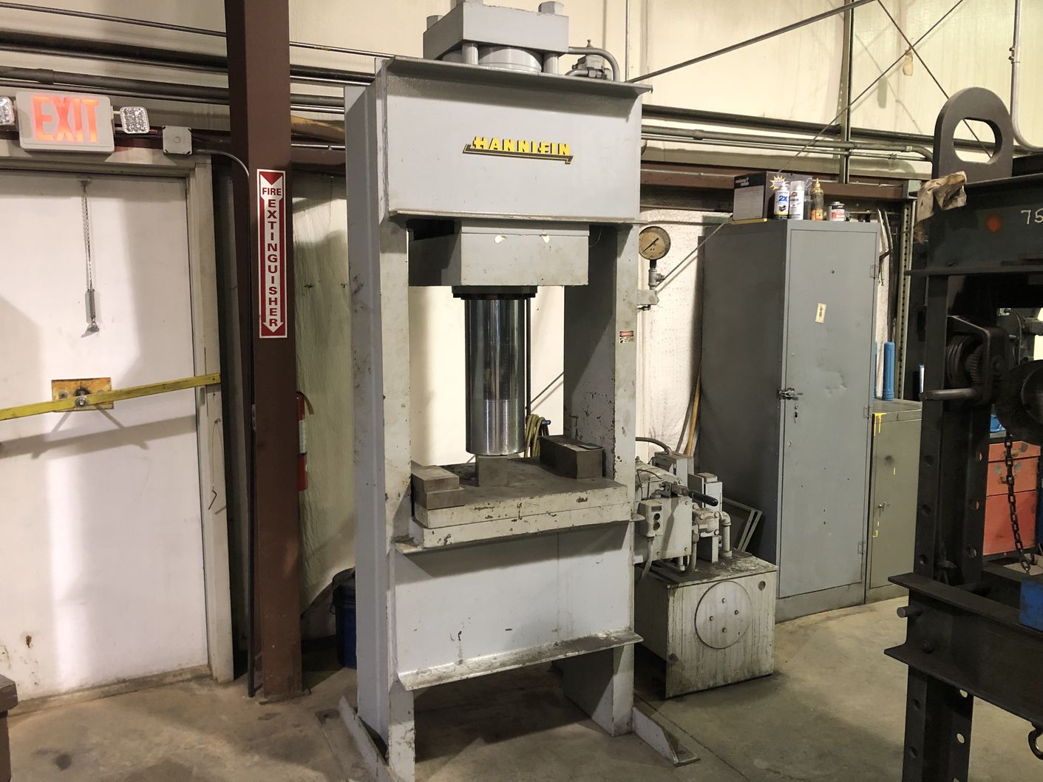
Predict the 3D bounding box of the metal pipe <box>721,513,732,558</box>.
[{"bbox_3d":[0.904,0.634,3.720,0.050,0.200,0.038,-3,7,-23],"label":"metal pipe"}]

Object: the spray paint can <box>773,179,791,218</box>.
[{"bbox_3d":[1.267,-0.917,4.079,0.066,0.190,0.066,0,7,0],"label":"spray paint can"}]

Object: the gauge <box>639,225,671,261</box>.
[{"bbox_3d":[0.484,-0.538,3.077,0.125,0.125,0.055,-2,6,-12],"label":"gauge"}]

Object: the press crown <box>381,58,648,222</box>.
[{"bbox_3d":[-0.059,-0.776,2.814,0.882,0.441,0.460,-3,7,-25],"label":"press crown"}]

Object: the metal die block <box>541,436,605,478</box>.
[{"bbox_3d":[0.178,0.247,3.162,0.101,0.105,0.296,-3,7,-25],"label":"metal die block"}]

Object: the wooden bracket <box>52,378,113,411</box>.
[{"bbox_3d":[-1.684,0.014,3.237,0.200,0.114,0.042,-3,7,-28],"label":"wooden bracket"}]

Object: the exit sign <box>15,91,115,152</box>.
[{"bbox_3d":[-1.690,-0.991,3.125,0.305,0.195,0.050,-3,7,-27],"label":"exit sign"}]

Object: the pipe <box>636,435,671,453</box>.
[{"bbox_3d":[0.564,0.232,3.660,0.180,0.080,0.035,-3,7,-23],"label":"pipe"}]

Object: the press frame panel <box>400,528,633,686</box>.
[{"bbox_3d":[0.020,0.678,2.815,0.887,0.452,0.112,-3,7,-25],"label":"press frame panel"}]

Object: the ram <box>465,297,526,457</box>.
[{"bbox_3d":[-0.092,-0.051,2.993,0.210,0.550,0.210,0,6,0],"label":"ram"}]

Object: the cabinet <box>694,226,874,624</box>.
[{"bbox_3d":[1.403,0.130,4.481,0.605,1.970,0.615,-3,7,-25],"label":"cabinet"}]

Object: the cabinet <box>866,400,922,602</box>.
[{"bbox_3d":[1.966,0.571,4.663,0.619,0.997,0.466,-3,7,-25],"label":"cabinet"}]

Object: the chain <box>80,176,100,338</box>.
[{"bbox_3d":[-1.635,-0.507,3.195,0.045,0.575,0.035,-3,7,-27],"label":"chain"}]

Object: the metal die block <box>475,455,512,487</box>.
[{"bbox_3d":[-0.102,0.271,2.943,0.104,0.105,0.105,-1,6,-6],"label":"metal die block"}]

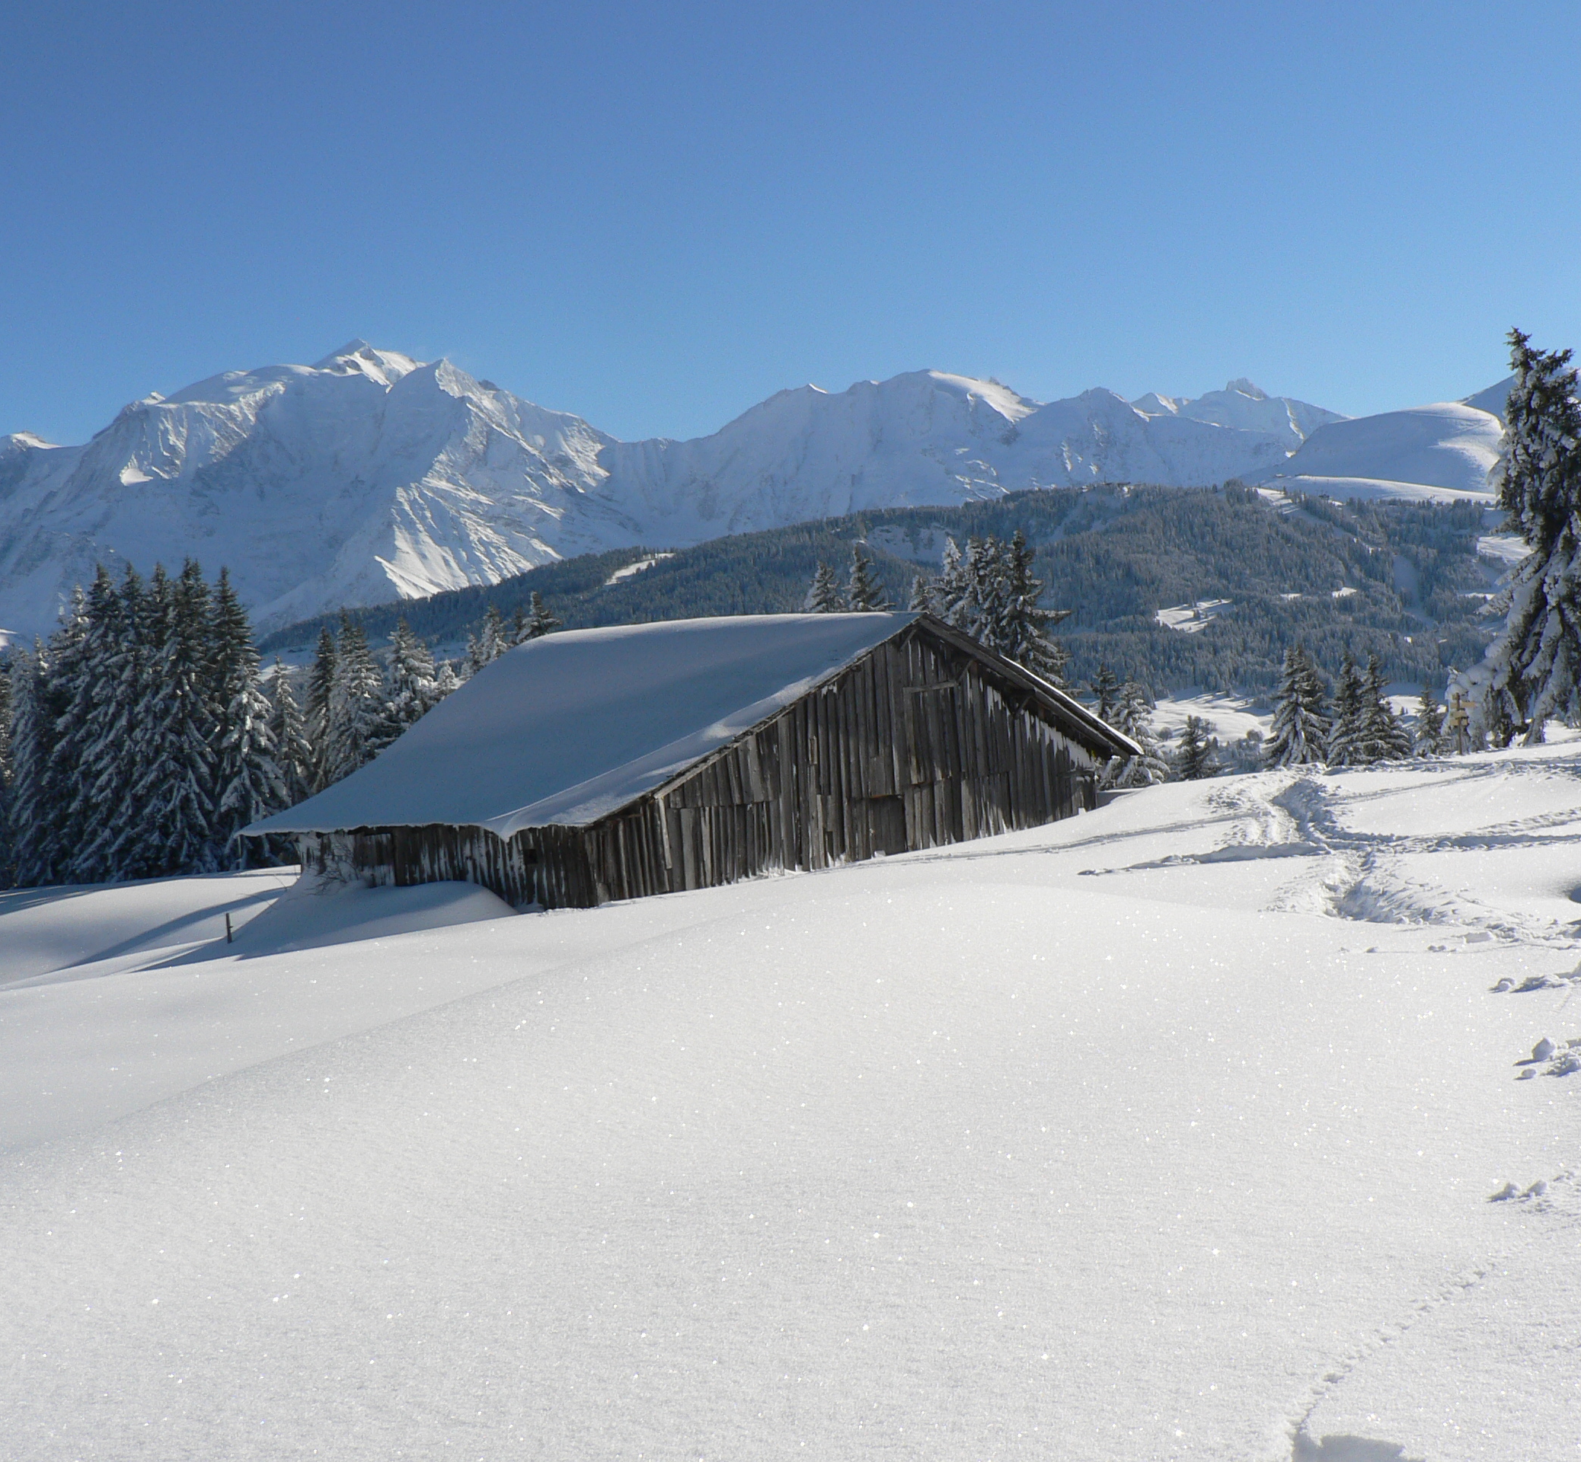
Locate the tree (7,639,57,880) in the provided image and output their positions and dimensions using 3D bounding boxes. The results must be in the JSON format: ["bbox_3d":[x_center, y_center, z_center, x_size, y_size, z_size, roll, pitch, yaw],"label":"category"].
[{"bbox_3d":[-21.062,0.894,63.000,1.874,7.028,1.874,-3,1,0],"label":"tree"}]

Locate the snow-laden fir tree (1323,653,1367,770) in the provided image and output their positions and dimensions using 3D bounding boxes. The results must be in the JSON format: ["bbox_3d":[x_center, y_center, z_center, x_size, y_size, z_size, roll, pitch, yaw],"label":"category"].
[{"bbox_3d":[16.354,-0.558,66.000,1.696,3.391,1.696,-3,1,0],"label":"snow-laden fir tree"}]

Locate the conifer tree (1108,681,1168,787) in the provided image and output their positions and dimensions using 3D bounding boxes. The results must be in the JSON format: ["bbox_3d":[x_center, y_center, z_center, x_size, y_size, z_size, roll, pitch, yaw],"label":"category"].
[{"bbox_3d":[10.129,0.290,66.000,2.008,3.480,2.008,0,1,0],"label":"conifer tree"}]

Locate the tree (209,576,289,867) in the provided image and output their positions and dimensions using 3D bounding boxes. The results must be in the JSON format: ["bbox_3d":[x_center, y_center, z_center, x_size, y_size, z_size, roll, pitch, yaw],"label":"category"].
[{"bbox_3d":[-17.089,-0.360,71.000,2.640,9.312,2.640,0,1,0],"label":"tree"}]

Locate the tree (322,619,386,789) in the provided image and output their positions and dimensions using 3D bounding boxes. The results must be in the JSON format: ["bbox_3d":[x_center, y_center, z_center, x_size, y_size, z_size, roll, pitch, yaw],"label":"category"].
[{"bbox_3d":[-15.496,-0.054,80.000,2.488,8.059,2.488,0,1,0],"label":"tree"}]

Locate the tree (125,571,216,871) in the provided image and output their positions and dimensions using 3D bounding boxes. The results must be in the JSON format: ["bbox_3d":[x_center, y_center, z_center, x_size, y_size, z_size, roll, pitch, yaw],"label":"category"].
[{"bbox_3d":[-19.010,-0.303,69.000,2.986,9.703,2.986,0,1,0],"label":"tree"}]

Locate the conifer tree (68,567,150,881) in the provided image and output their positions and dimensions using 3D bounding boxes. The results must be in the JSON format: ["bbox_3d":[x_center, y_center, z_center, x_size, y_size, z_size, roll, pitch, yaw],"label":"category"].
[{"bbox_3d":[-21.297,-0.213,70.000,2.792,9.844,2.792,0,1,0],"label":"conifer tree"}]

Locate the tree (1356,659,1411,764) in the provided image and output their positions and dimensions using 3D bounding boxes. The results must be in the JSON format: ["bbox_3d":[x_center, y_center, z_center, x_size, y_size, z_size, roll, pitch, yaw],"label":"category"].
[{"bbox_3d":[20.039,-0.565,76.000,2.004,3.956,2.004,0,1,0],"label":"tree"}]

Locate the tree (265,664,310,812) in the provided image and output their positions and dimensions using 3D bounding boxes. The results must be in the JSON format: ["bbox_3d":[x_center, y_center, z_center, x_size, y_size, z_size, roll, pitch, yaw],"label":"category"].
[{"bbox_3d":[-14.748,1.071,66.000,1.874,6.024,1.874,-3,1,0],"label":"tree"}]

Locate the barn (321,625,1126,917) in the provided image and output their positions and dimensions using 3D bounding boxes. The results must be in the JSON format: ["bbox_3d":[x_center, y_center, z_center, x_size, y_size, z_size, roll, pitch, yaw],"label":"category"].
[{"bbox_3d":[-0.863,0.137,34.156,6.318,3.510,15.356,-3,1,33],"label":"barn"}]

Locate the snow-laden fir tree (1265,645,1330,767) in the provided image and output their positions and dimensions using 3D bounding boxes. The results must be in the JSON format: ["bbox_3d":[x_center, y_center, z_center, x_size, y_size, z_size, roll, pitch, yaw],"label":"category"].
[{"bbox_3d":[14.837,-0.692,66.000,1.874,3.570,1.874,-3,1,0],"label":"snow-laden fir tree"}]

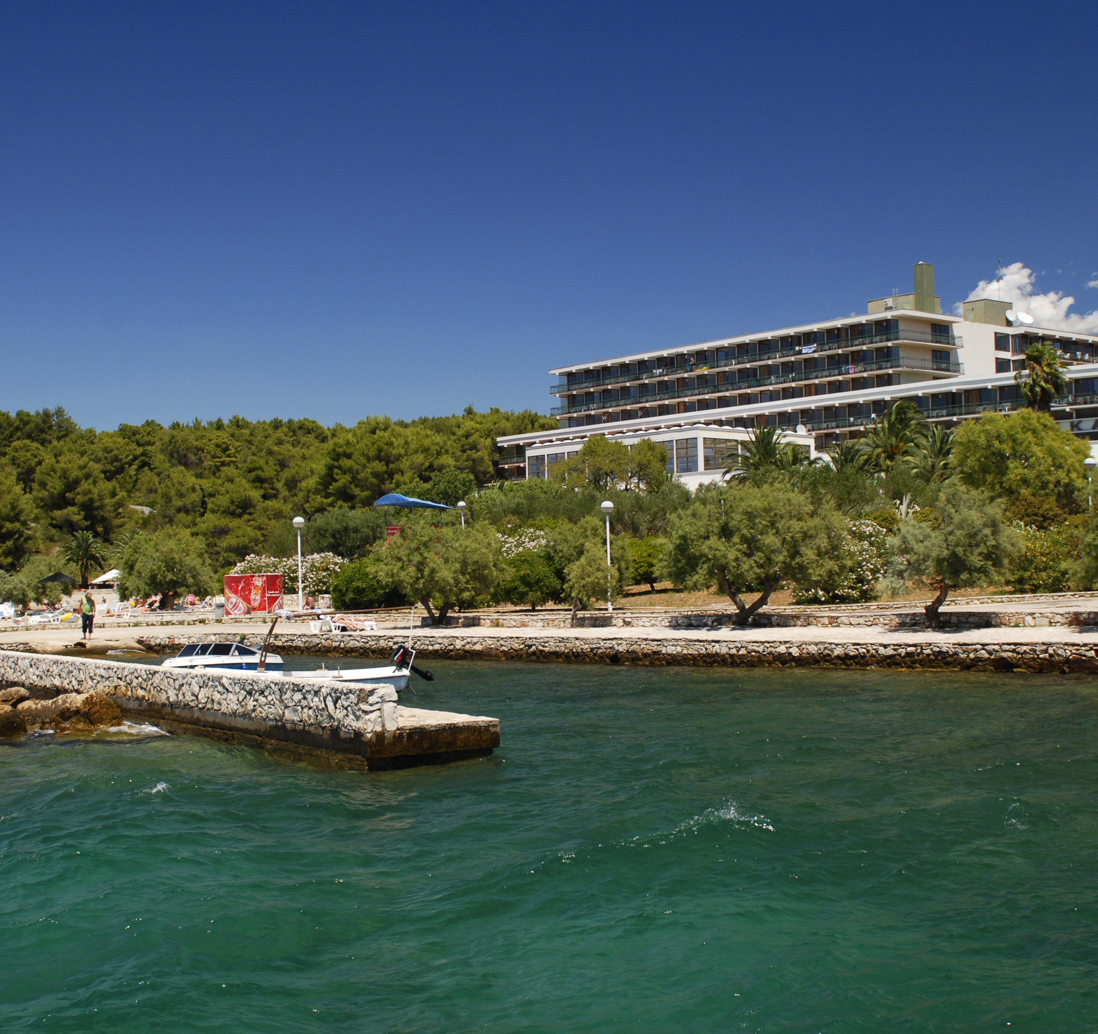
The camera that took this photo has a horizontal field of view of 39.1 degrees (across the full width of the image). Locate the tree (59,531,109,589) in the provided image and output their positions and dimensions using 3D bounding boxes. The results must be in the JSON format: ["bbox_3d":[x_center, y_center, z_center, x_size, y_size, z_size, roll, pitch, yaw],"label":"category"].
[{"bbox_3d":[-30.045,2.847,100.000,3.200,3.980,3.200,-1,-2,-17],"label":"tree"}]

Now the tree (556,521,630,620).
[{"bbox_3d":[1.604,2.042,56.300,2.640,3.780,2.460,-2,-2,2],"label":"tree"}]

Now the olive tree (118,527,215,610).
[{"bbox_3d":[-18.955,2.536,76.500,4.720,4.120,4.480,-1,-2,-14],"label":"olive tree"}]

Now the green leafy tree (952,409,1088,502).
[{"bbox_3d":[26.174,-3.086,86.000,7.500,5.900,7.000,-1,-2,0],"label":"green leafy tree"}]

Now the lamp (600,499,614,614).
[{"bbox_3d":[2.191,1.441,56.500,0.470,4.060,0.470,-2,-2,2],"label":"lamp"}]

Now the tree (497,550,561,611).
[{"bbox_3d":[-0.840,2.721,65.200,2.800,2.500,2.700,-1,-2,0],"label":"tree"}]

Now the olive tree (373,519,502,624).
[{"bbox_3d":[-4.497,2.202,62.300,5.100,4.300,4.700,-1,-2,0],"label":"olive tree"}]

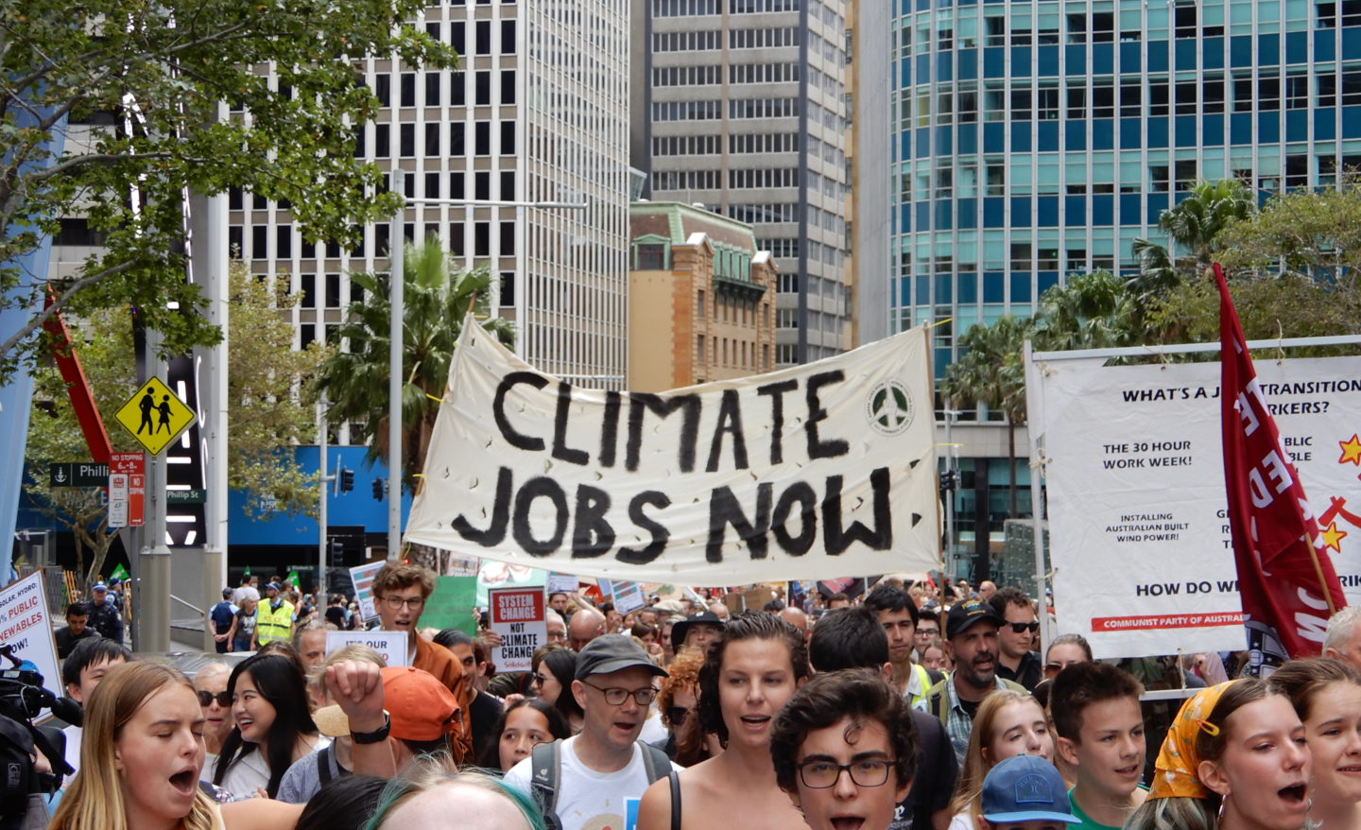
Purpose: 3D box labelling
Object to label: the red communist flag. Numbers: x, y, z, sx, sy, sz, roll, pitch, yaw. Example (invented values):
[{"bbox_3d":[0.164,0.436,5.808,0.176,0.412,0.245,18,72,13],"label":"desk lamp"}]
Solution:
[{"bbox_3d":[2.027,0.197,8.850,0.370,1.460,0.250,-12,0,6],"label":"red communist flag"}]

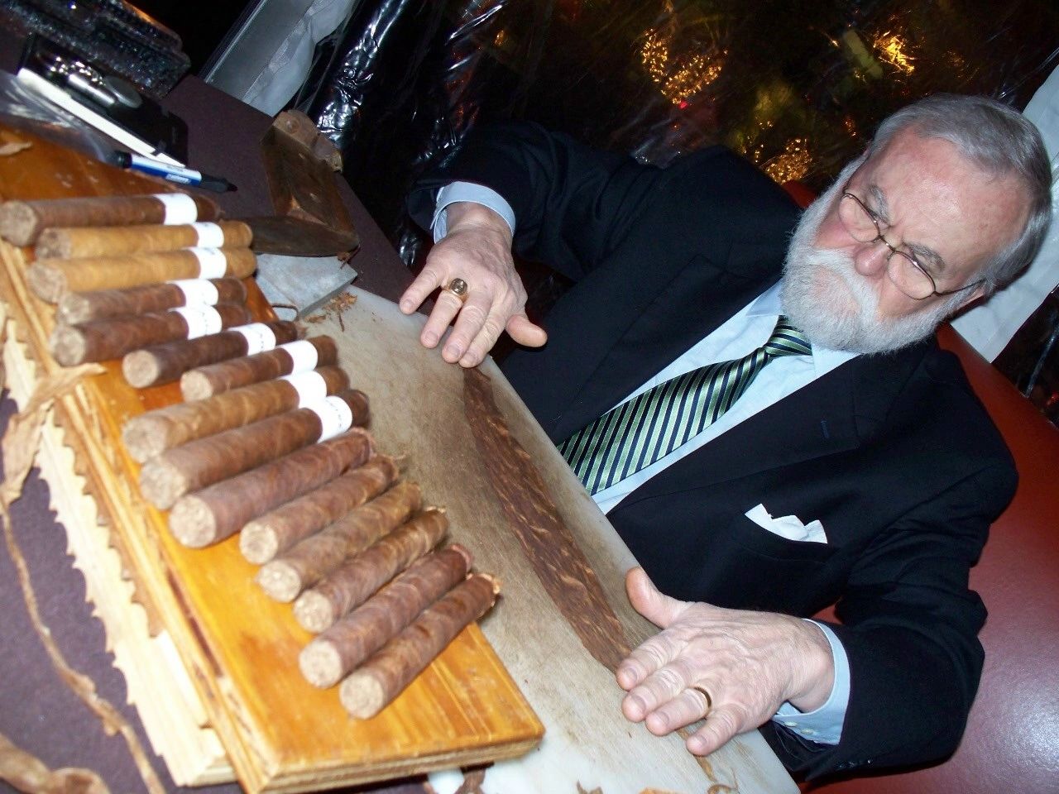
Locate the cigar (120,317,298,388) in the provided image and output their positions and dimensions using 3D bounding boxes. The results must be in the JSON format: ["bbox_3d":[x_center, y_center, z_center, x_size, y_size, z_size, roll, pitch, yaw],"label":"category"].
[{"bbox_3d":[-0.175,-0.027,0.633,0.020,0.020,0.151,43,18,5],"label":"cigar"}]

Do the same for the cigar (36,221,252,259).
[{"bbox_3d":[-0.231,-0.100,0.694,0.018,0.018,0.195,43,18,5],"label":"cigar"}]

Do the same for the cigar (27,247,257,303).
[{"bbox_3d":[-0.219,-0.075,0.655,0.021,0.021,0.191,43,18,6],"label":"cigar"}]

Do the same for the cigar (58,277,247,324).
[{"bbox_3d":[-0.210,-0.056,0.636,0.017,0.017,0.150,43,18,7],"label":"cigar"}]

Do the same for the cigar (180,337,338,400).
[{"bbox_3d":[-0.154,-0.018,0.658,0.017,0.017,0.151,43,18,6],"label":"cigar"}]

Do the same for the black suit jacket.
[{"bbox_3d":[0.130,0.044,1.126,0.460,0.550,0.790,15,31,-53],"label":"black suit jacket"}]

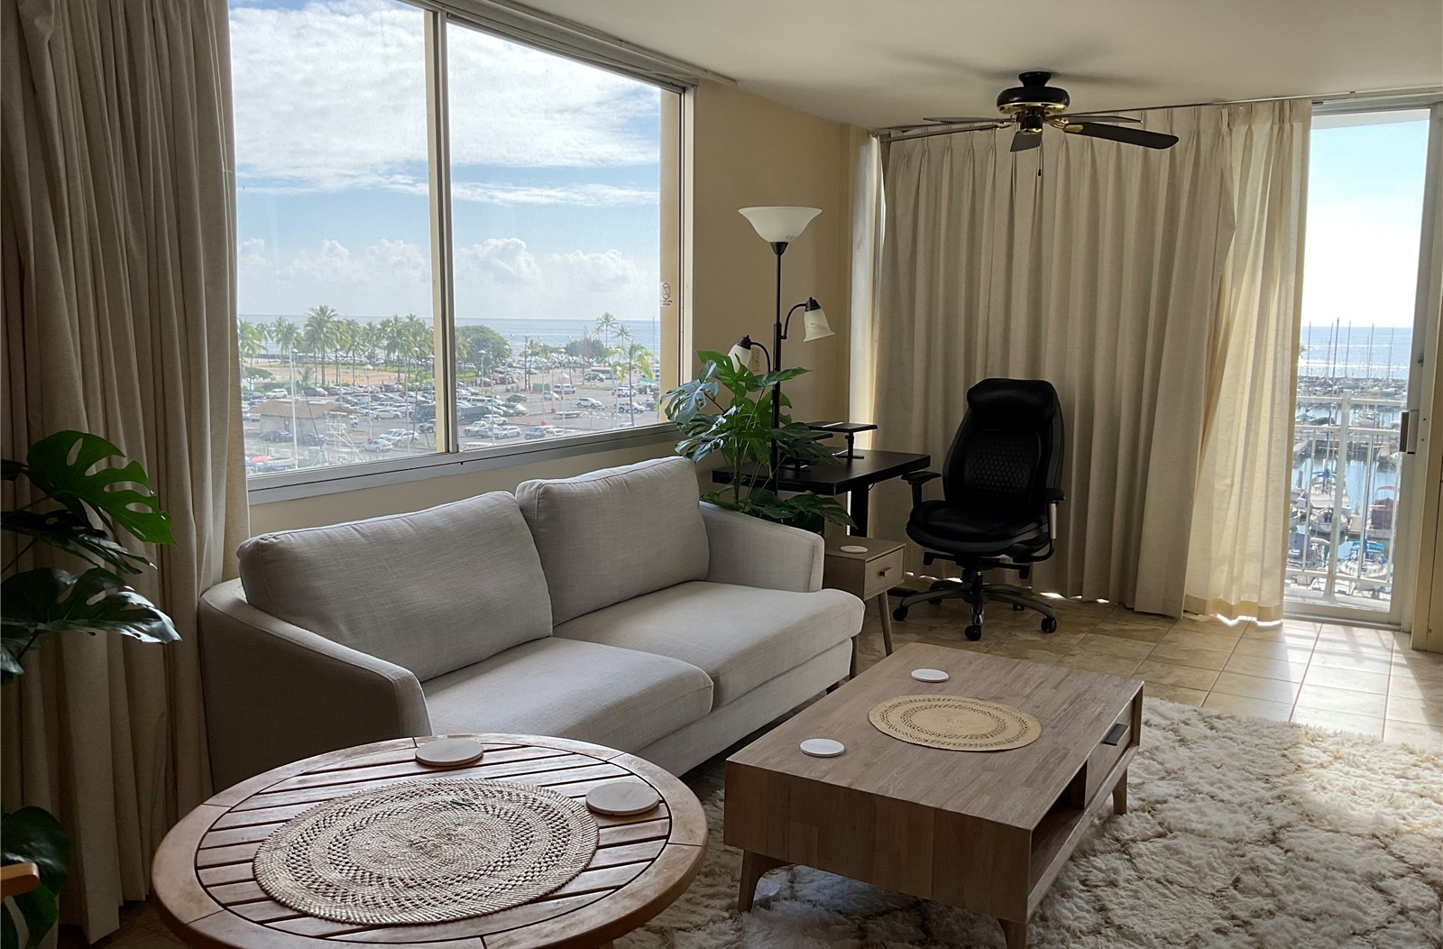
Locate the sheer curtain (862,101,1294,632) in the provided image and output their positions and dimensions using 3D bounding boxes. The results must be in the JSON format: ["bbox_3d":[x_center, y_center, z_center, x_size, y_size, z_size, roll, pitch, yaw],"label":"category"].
[{"bbox_3d":[1.743,-0.575,6.170,2.166,2.410,0.157,5,8,29],"label":"sheer curtain"}]

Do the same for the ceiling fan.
[{"bbox_3d":[1.303,-1.530,5.070,1.187,0.286,1.187,5,8,29],"label":"ceiling fan"}]

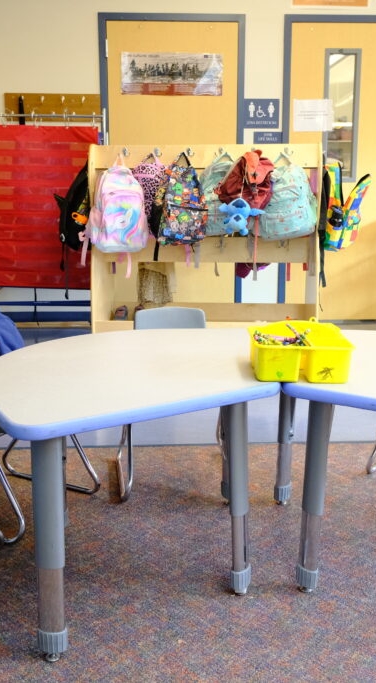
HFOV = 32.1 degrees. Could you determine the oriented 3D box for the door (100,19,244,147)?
[{"bbox_3d":[-0.107,-1.199,4.764,0.990,2.180,0.085,-1,13,-3],"label":"door"}]

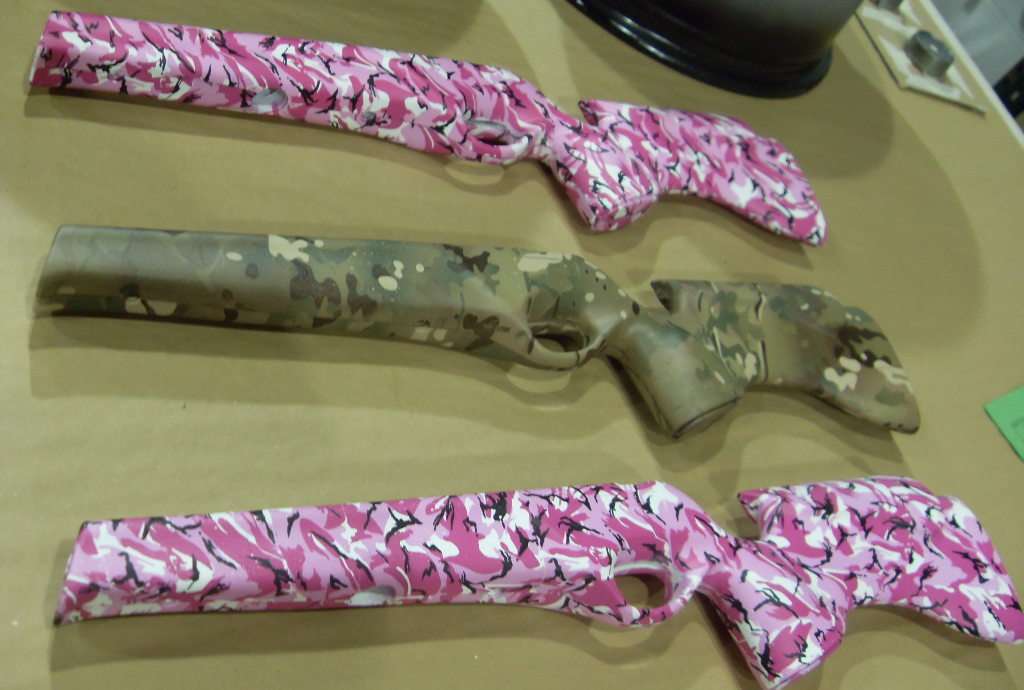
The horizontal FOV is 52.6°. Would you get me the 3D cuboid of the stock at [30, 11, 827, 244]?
[{"bbox_3d":[0.000,-0.169,0.872,0.743,0.055,0.163,0,58,-33],"label":"stock"}]

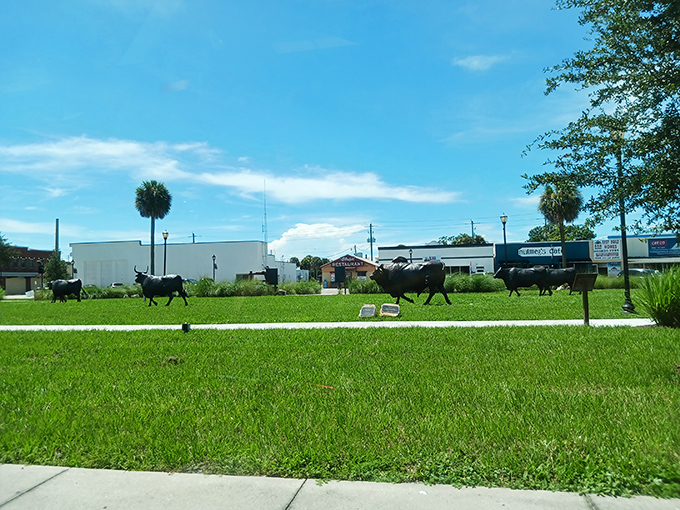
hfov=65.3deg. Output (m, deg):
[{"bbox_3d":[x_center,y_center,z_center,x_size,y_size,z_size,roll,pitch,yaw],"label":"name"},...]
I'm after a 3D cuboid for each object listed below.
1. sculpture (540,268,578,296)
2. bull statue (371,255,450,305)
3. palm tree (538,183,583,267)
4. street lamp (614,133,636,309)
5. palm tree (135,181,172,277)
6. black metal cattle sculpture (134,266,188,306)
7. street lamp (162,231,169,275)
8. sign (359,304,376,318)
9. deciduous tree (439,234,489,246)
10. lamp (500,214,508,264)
[{"bbox_3d":[9.382,1.096,23.200,2.150,1.270,0.650,-2,-2,11],"label":"sculpture"},{"bbox_3d":[2.552,0.930,19.200,2.750,1.680,0.800,-2,-2,14],"label":"bull statue"},{"bbox_3d":[14.408,-1.374,34.500,3.000,6.700,3.000,-2,-2,11],"label":"palm tree"},{"bbox_3d":[7.146,-0.841,13.300,0.450,4.600,0.450,-2,-2,11],"label":"street lamp"},{"bbox_3d":[-13.537,-1.394,38.500,2.750,8.400,2.750,-2,-2,11],"label":"palm tree"},{"bbox_3d":[-7.484,1.298,22.300,2.150,1.650,0.800,-2,-2,14],"label":"black metal cattle sculpture"},{"bbox_3d":[-12.666,0.486,38.500,0.450,4.600,0.450,-2,-2,11],"label":"street lamp"},{"bbox_3d":[0.744,1.487,14.100,0.460,0.320,0.380,-2,-2,15],"label":"sign"},{"bbox_3d":[24.216,-0.077,104.000,9.500,8.200,9.000,-2,-2,11],"label":"deciduous tree"},{"bbox_3d":[10.141,-0.282,32.500,0.450,4.600,0.450,-2,-2,11],"label":"lamp"}]

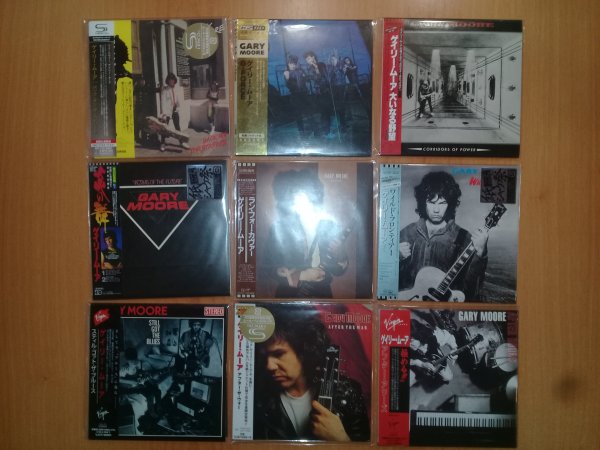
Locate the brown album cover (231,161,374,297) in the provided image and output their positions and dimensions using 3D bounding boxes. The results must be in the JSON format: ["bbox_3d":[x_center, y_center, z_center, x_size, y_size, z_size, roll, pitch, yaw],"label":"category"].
[{"bbox_3d":[0.005,0.006,0.534,0.136,0.006,0.136,0,90,1],"label":"brown album cover"}]

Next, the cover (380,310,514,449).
[{"bbox_3d":[0.146,0.152,0.533,0.136,0.006,0.136,1,90,1],"label":"cover"}]

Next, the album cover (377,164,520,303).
[{"bbox_3d":[0.146,0.008,0.532,0.136,0.006,0.136,1,90,1],"label":"album cover"}]

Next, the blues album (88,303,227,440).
[{"bbox_3d":[-0.141,0.147,0.536,0.136,0.006,0.136,1,90,1],"label":"blues album"}]

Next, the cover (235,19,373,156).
[{"bbox_3d":[0.004,-0.136,0.534,0.136,0.006,0.136,1,90,1],"label":"cover"}]

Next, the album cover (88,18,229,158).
[{"bbox_3d":[-0.140,-0.135,0.536,0.136,0.006,0.136,-1,90,1],"label":"album cover"}]

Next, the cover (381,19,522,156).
[{"bbox_3d":[0.149,-0.135,0.532,0.136,0.006,0.136,1,90,1],"label":"cover"}]

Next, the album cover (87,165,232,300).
[{"bbox_3d":[-0.139,0.005,0.536,0.136,0.006,0.136,-1,90,1],"label":"album cover"}]

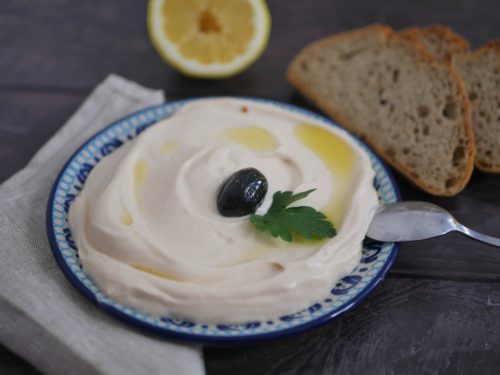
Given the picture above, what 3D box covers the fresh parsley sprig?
[{"bbox_3d":[0.018,0.012,0.318,0.037,0.012,0.033,8,43,6],"label":"fresh parsley sprig"}]

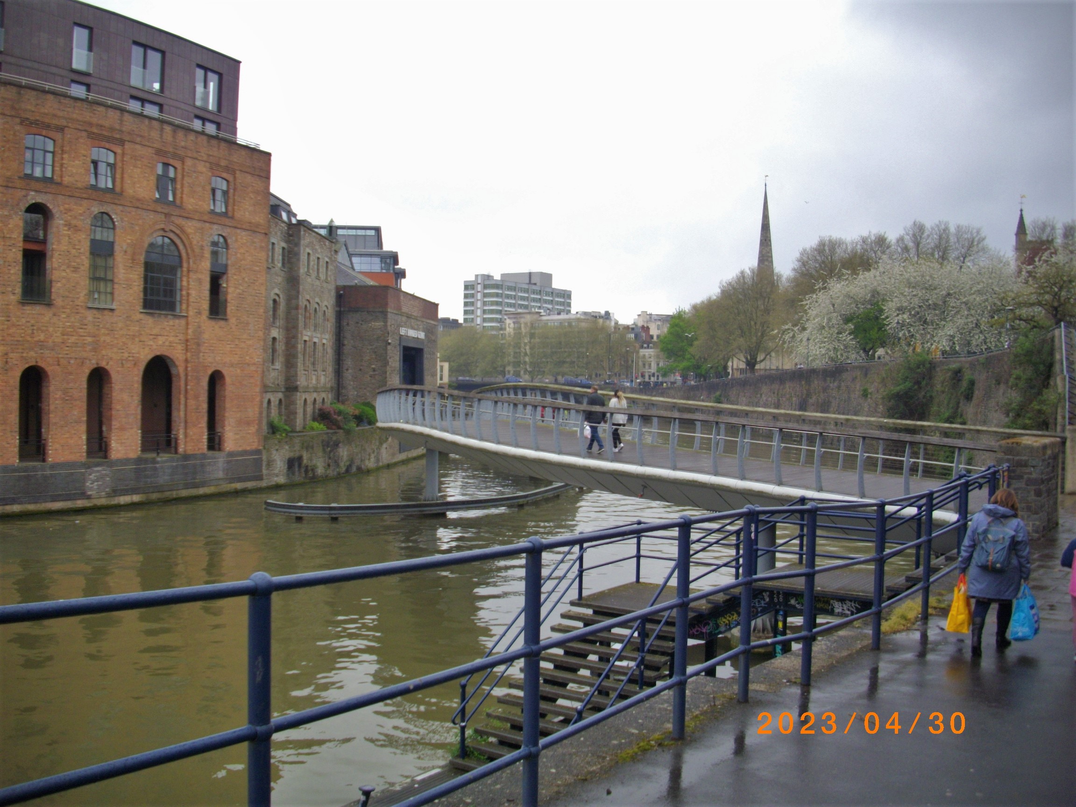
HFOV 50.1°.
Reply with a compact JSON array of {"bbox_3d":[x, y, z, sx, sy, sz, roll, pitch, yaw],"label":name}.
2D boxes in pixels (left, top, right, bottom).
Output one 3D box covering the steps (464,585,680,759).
[{"bbox_3d":[1.127,4.159,17.429,2.183,1.951,4.902,2,1,37],"label":"steps"}]

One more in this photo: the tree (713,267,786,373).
[{"bbox_3d":[30.881,-12.218,168.000,11.300,15.500,11.300,1,1,0],"label":"tree"}]

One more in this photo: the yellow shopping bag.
[{"bbox_3d":[3.943,1.871,10.800,0.200,0.555,0.310,1,1,15],"label":"yellow shopping bag"}]

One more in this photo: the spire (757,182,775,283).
[{"bbox_3d":[68.730,-51.358,347.000,5.700,31.000,5.700,1,1,30],"label":"spire"}]

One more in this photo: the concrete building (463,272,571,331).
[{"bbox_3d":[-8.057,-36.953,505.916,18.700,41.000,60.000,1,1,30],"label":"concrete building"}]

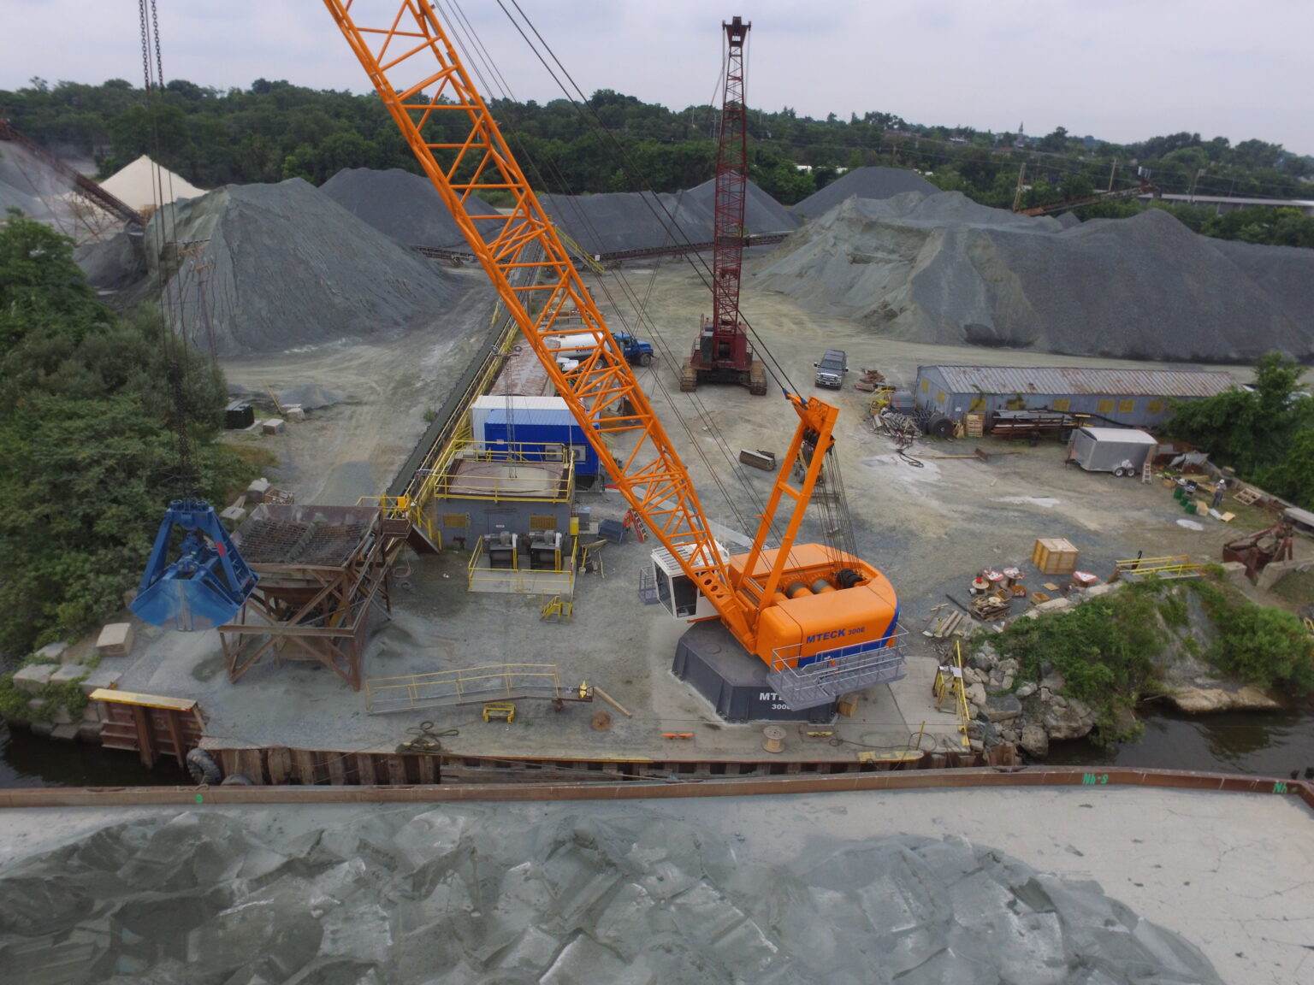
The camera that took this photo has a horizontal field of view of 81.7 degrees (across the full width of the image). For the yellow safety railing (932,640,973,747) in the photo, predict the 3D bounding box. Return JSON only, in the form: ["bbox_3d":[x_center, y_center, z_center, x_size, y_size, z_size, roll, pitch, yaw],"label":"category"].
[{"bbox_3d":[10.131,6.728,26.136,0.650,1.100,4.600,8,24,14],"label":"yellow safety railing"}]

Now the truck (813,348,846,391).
[{"bbox_3d":[15.233,-10.654,65.565,2.200,1.950,5.800,9,24,16],"label":"truck"}]

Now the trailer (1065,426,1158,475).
[{"bbox_3d":[27.758,-2.494,46.925,4.500,2.400,2.150,2,23,0],"label":"trailer"}]

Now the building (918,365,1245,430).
[{"bbox_3d":[30.768,-7.125,55.678,21.600,4.100,6.900,0,23,-3],"label":"building"}]

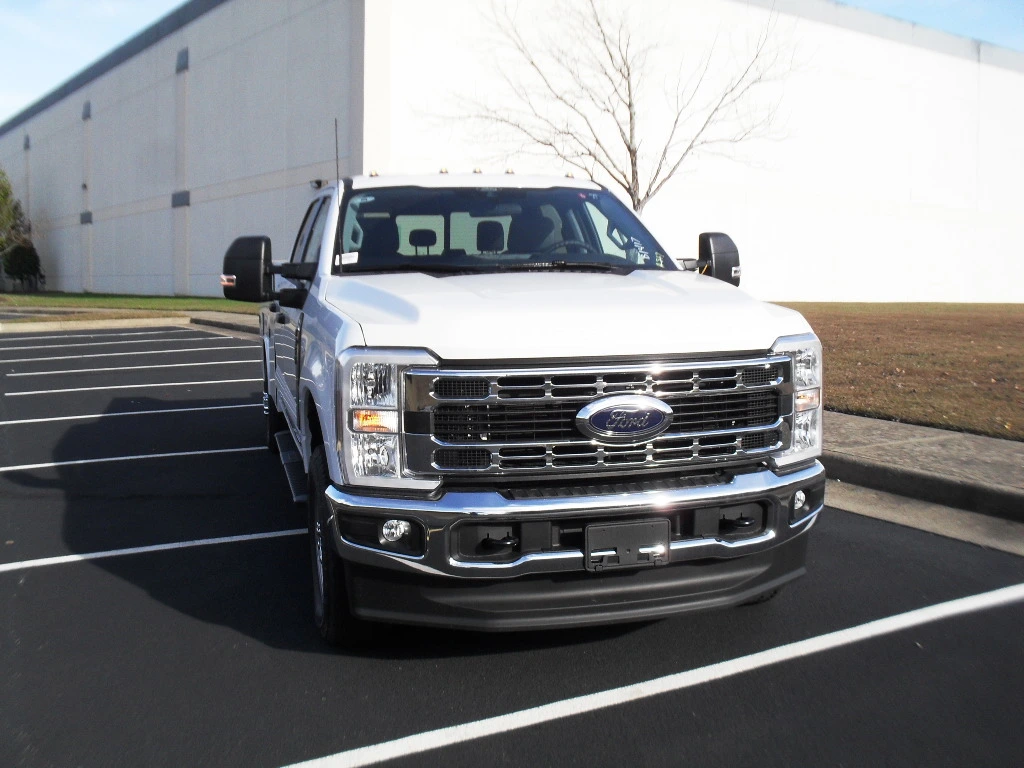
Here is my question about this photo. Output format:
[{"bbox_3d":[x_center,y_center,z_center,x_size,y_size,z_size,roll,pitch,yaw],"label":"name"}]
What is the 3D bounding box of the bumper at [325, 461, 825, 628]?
[{"bbox_3d":[0.347,0.575,3.801,1.970,0.520,0.455,-2,9,-15],"label":"bumper"}]

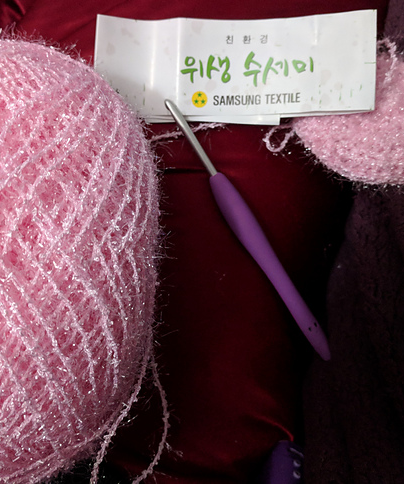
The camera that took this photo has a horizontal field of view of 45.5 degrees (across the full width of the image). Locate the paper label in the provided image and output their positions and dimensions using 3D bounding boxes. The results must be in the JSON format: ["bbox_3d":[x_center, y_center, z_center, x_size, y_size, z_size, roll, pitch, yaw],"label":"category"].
[{"bbox_3d":[0.016,-0.084,0.231,0.135,0.010,0.051,1,84,0],"label":"paper label"}]

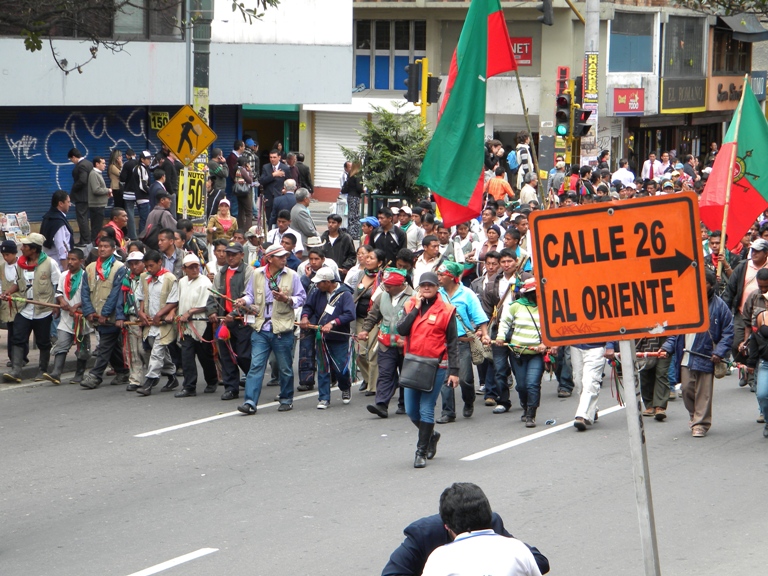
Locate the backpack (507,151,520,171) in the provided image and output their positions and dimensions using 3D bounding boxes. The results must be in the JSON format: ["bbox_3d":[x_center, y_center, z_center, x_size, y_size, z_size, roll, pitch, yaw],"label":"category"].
[{"bbox_3d":[2.640,-2.579,47.500,0.220,0.460,0.300,-2,6,-30],"label":"backpack"}]

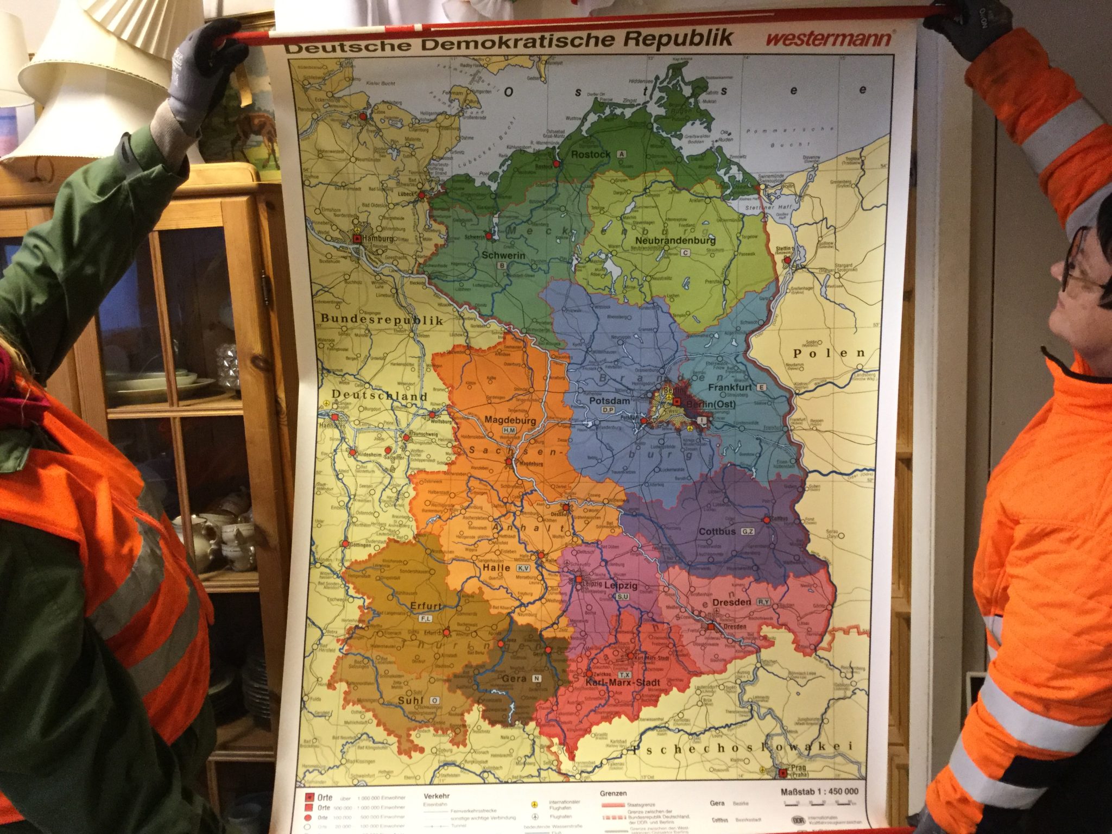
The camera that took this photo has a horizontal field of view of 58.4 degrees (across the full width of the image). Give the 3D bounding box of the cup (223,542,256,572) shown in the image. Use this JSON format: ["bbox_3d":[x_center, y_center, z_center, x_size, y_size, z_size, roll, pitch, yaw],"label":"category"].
[{"bbox_3d":[-0.668,0.294,2.133,0.090,0.054,0.112,-9,11,-32],"label":"cup"}]

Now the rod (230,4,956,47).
[{"bbox_3d":[0.053,-0.578,1.470,1.084,0.021,0.020,-3,9,-1],"label":"rod"}]

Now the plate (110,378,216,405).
[{"bbox_3d":[-0.887,-0.065,2.162,0.300,0.030,0.300,-3,9,0],"label":"plate"}]

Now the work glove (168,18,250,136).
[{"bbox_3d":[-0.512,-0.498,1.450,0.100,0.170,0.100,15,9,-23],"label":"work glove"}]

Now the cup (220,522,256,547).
[{"bbox_3d":[-0.675,0.253,2.124,0.090,0.054,0.112,-4,10,-6],"label":"cup"}]

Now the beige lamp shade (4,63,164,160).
[{"bbox_3d":[-0.920,-0.634,2.026,0.410,0.250,0.410,-3,9,0],"label":"beige lamp shade"}]

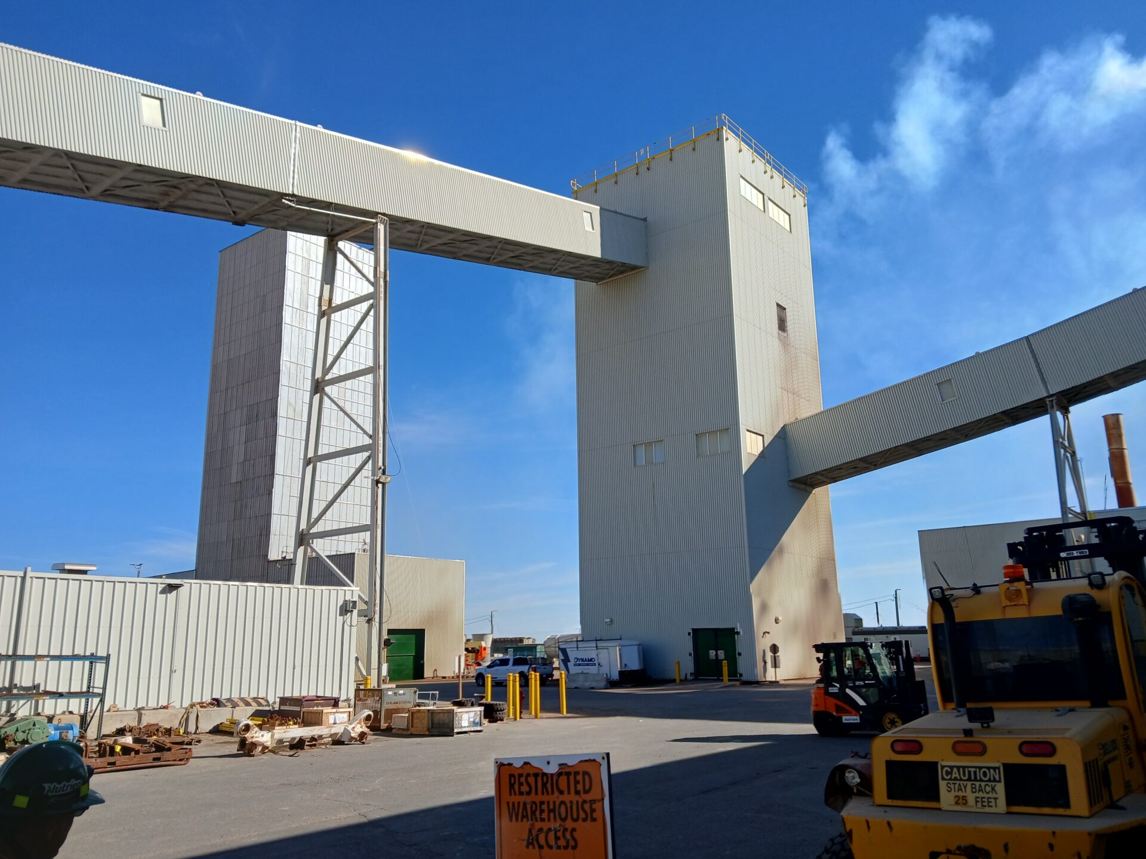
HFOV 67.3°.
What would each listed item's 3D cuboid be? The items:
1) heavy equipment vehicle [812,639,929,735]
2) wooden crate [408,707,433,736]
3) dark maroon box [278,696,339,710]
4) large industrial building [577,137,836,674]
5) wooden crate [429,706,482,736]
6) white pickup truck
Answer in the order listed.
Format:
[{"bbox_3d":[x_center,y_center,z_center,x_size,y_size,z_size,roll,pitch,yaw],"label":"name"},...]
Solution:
[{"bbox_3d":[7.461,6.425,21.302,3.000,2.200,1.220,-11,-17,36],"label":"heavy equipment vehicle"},{"bbox_3d":[-3.867,7.977,23.640,0.749,0.663,0.950,-11,-17,36],"label":"wooden crate"},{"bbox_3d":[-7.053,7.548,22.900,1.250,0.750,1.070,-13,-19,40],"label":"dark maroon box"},{"bbox_3d":[10.935,-0.982,72.721,15.250,41.800,14.650,-11,-17,38],"label":"large industrial building"},{"bbox_3d":[-3.160,7.895,23.353,0.947,0.674,1.125,-11,-17,36],"label":"wooden crate"},{"bbox_3d":[-4.127,16.521,58.778,5.850,1.960,2.050,-11,-17,38],"label":"white pickup truck"}]

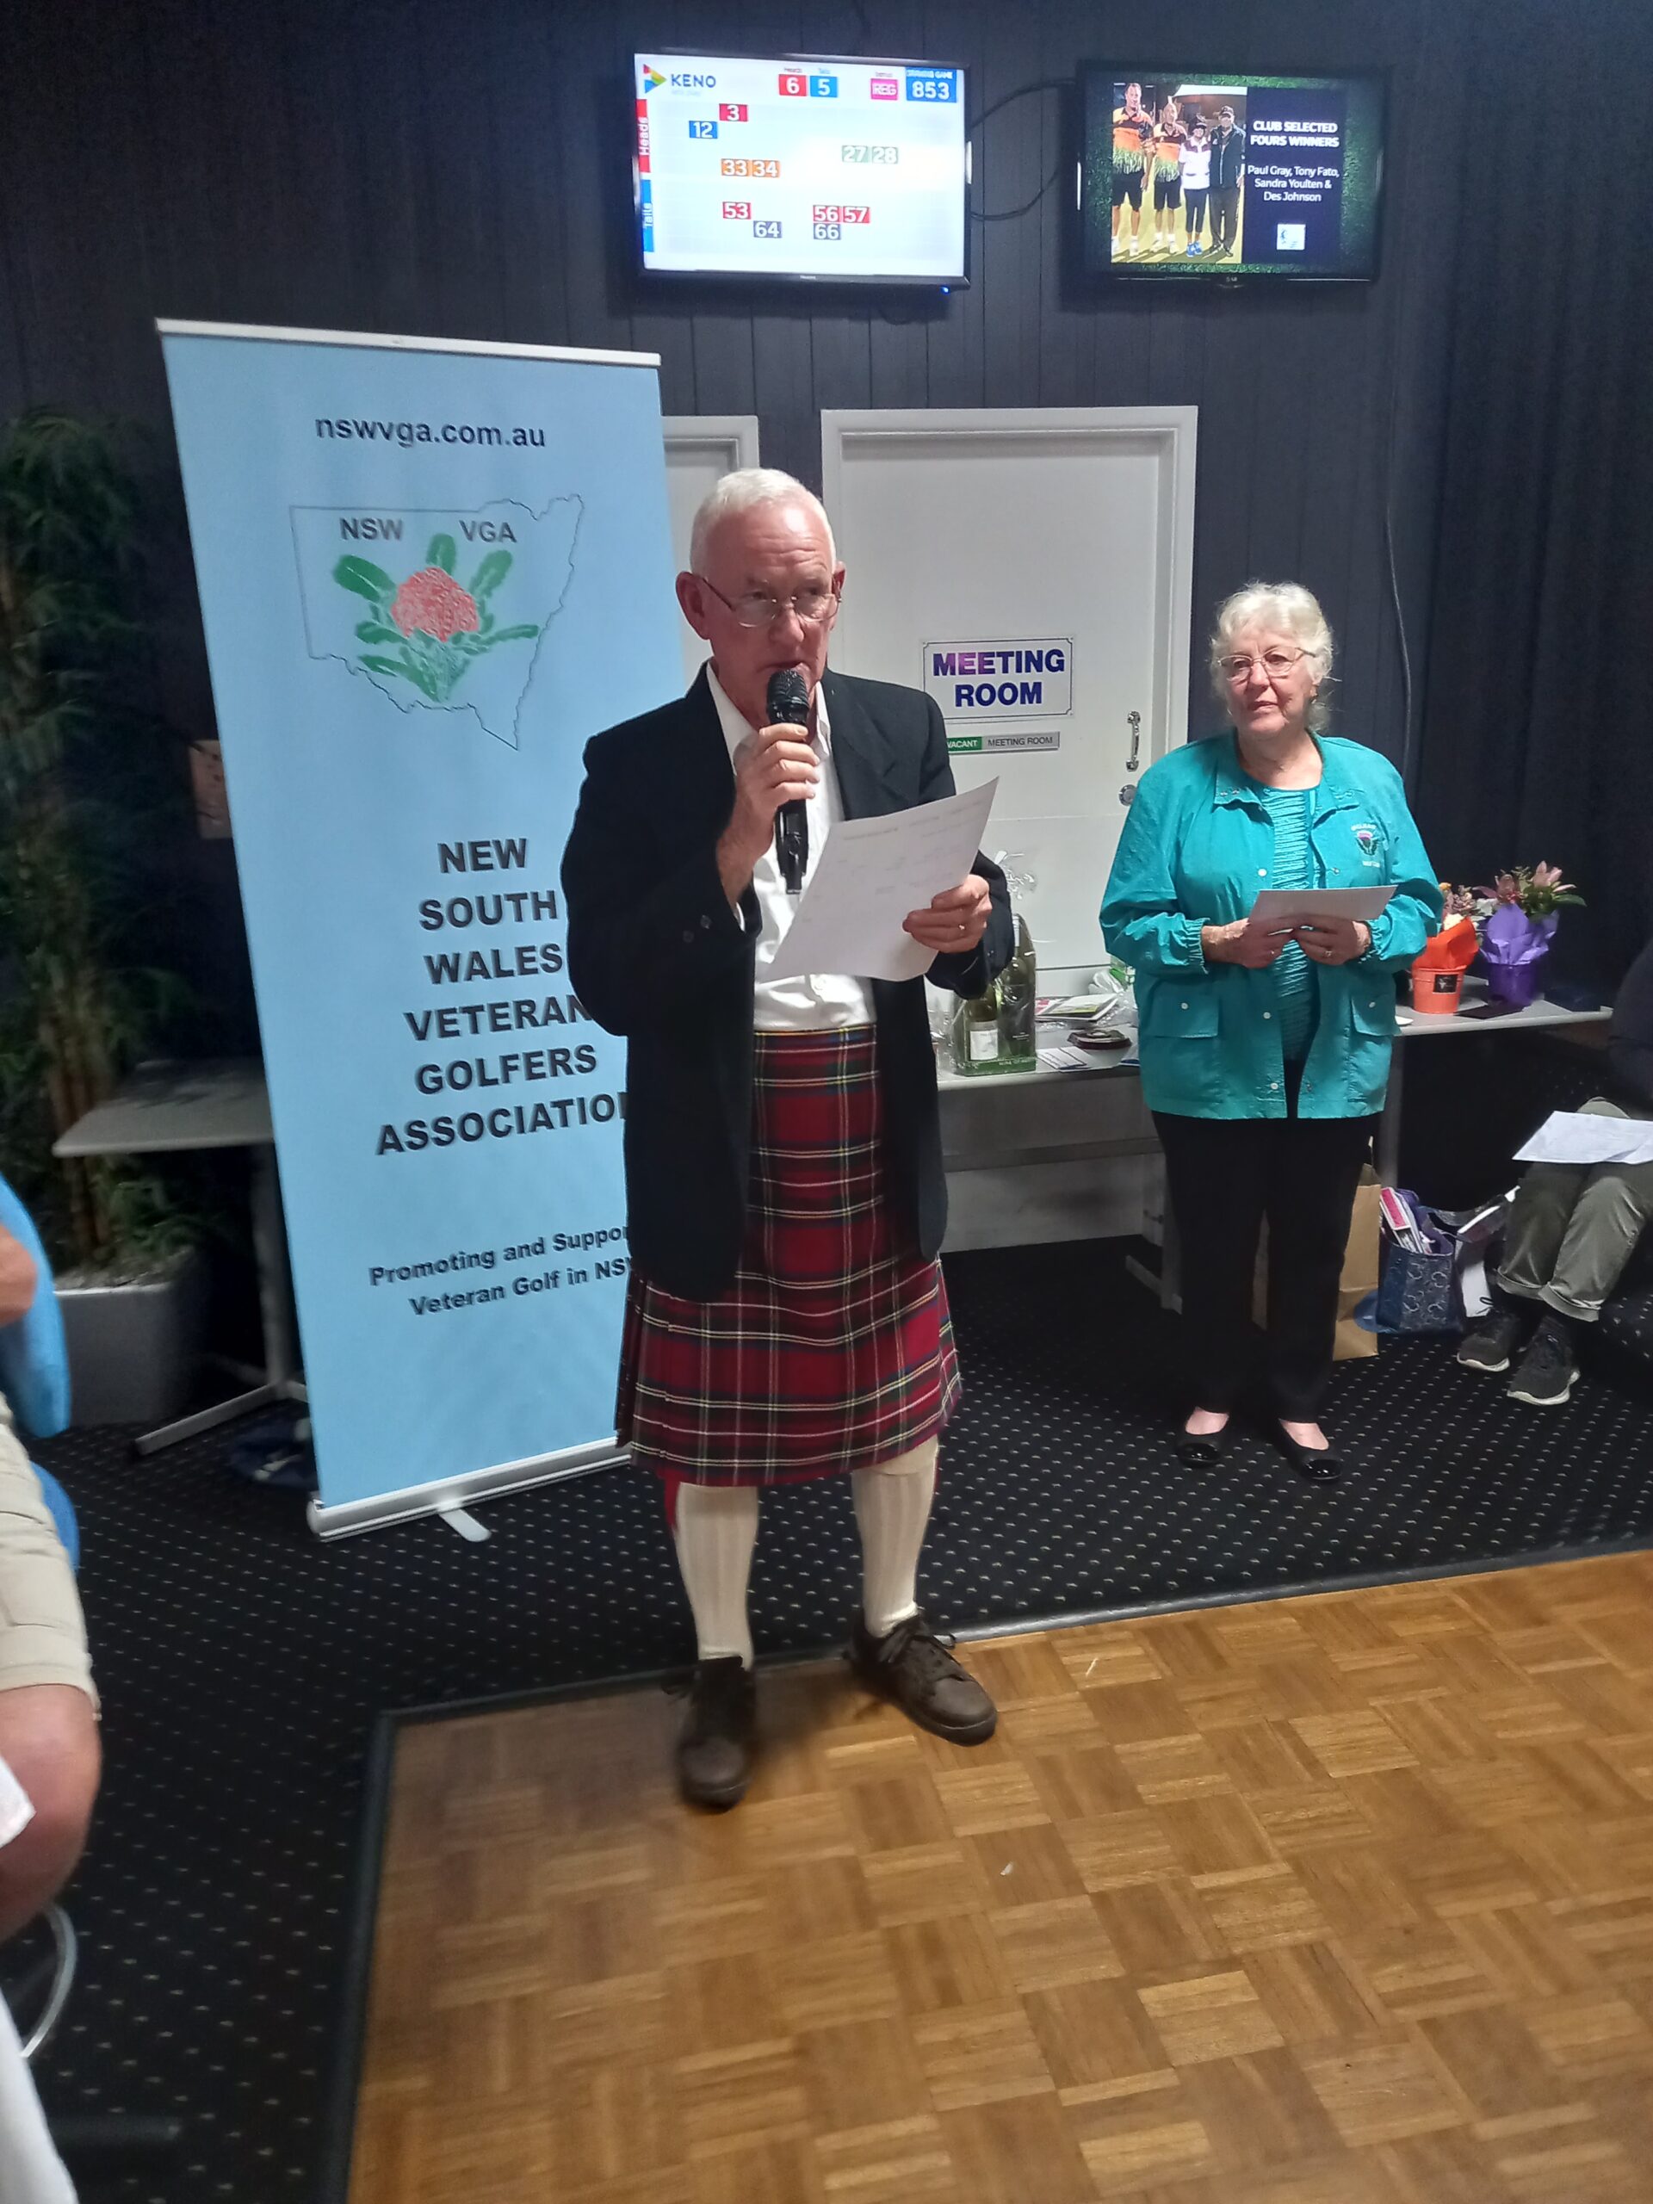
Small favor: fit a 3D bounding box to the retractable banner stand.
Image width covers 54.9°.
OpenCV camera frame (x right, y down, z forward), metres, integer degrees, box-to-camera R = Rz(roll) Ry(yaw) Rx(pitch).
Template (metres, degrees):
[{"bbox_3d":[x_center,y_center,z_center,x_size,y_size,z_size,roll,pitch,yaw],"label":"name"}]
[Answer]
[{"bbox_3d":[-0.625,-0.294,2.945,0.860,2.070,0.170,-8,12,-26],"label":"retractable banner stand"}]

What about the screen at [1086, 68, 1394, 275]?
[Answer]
[{"bbox_3d":[0.901,-2.065,3.563,0.735,0.435,0.070,-4,15,-10],"label":"screen"}]

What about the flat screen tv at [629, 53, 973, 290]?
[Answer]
[{"bbox_3d":[-0.050,-1.966,3.376,0.725,0.430,0.070,-4,17,-11],"label":"flat screen tv"}]

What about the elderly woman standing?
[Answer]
[{"bbox_3d":[0.810,-0.102,2.933,0.580,1.629,0.390,-3,14,-4],"label":"elderly woman standing"}]

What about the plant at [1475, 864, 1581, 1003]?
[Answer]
[{"bbox_3d":[1.706,-0.416,3.860,0.267,0.322,0.240,-4,14,-10],"label":"plant"}]

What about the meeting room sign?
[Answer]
[{"bbox_3d":[0.430,-1.016,3.961,0.384,0.288,0.015,-4,14,-10],"label":"meeting room sign"}]

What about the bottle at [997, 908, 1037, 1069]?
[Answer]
[{"bbox_3d":[0.403,-0.248,3.338,0.085,0.296,0.085,-4,14,-10],"label":"bottle"}]

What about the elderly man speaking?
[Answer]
[{"bbox_3d":[-0.044,0.078,2.111,0.570,1.725,0.430,-6,15,-16],"label":"elderly man speaking"}]

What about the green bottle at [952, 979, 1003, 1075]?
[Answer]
[{"bbox_3d":[0.321,-0.235,3.299,0.076,0.295,0.076,-4,14,-10],"label":"green bottle"}]

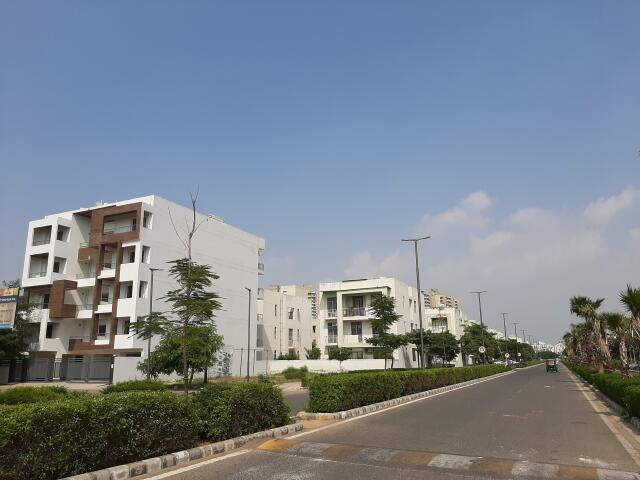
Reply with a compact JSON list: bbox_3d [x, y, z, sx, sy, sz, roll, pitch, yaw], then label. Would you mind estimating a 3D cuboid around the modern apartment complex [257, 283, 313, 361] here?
[{"bbox_3d":[-9.029,13.413,71.584,10.300,12.500,14.200,-7,-16,25],"label":"modern apartment complex"}]

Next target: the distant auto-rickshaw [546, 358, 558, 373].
[{"bbox_3d":[30.083,16.260,62.402,1.350,1.720,2.700,-7,-16,25],"label":"distant auto-rickshaw"}]

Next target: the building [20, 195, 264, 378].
[{"bbox_3d":[-18.872,6.976,53.705,17.500,16.600,19.200,-7,-16,25],"label":"building"}]

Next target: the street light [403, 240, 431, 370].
[{"bbox_3d":[6.901,4.700,32.922,2.100,10.050,0.250,-7,-16,25],"label":"street light"}]

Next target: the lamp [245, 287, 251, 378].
[{"bbox_3d":[-6.065,7.733,39.756,0.180,7.750,0.850,-7,-16,25],"label":"lamp"}]

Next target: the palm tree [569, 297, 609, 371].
[{"bbox_3d":[26.491,9.152,46.406,3.300,7.500,3.300,-7,-16,25],"label":"palm tree"}]

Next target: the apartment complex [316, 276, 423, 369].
[{"bbox_3d":[7.009,11.770,63.063,9.900,11.100,13.000,-7,-16,25],"label":"apartment complex"}]

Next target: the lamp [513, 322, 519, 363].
[{"bbox_3d":[46.951,24.764,113.767,2.100,10.050,0.300,-7,-16,25],"label":"lamp"}]

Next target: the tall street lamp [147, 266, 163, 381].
[{"bbox_3d":[-10.992,5.708,31.551,0.180,7.750,1.150,-7,-16,25],"label":"tall street lamp"}]

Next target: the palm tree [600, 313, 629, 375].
[{"bbox_3d":[24.285,8.491,39.034,2.400,5.200,2.400,-7,-16,25],"label":"palm tree"}]

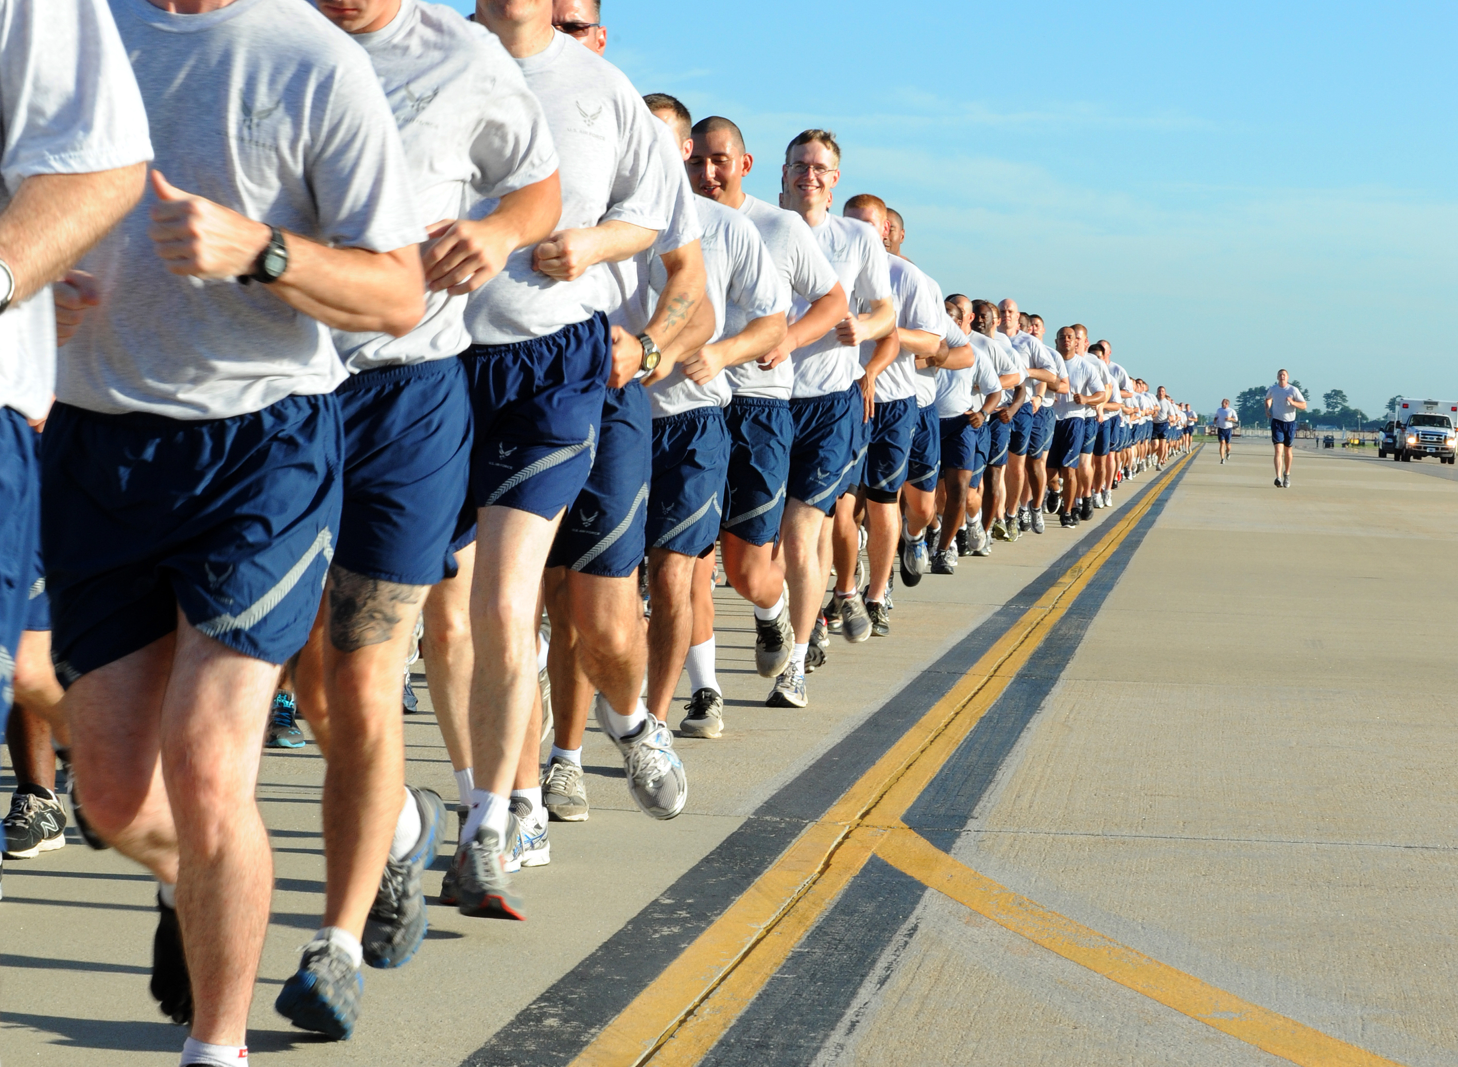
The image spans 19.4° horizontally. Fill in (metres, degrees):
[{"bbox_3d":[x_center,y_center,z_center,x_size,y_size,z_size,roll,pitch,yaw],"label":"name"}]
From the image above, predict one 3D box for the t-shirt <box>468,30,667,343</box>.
[{"bbox_3d":[-0.355,-0.589,7.270,0.490,0.560,0.310,1,1,5],"label":"t-shirt"}]

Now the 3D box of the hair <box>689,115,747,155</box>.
[{"bbox_3d":[-0.032,-1.119,12.050,0.165,0.135,0.190,1,11,12],"label":"hair"}]

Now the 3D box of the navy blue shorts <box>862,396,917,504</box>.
[{"bbox_3d":[0.571,-0.338,17.000,0.370,0.410,0.300,2,2,6],"label":"navy blue shorts"}]

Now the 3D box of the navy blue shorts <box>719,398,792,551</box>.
[{"bbox_3d":[0.007,-0.176,12.350,0.370,0.420,0.310,2,2,6],"label":"navy blue shorts"}]

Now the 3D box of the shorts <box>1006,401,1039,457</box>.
[{"bbox_3d":[2.010,-0.758,30.400,0.380,0.380,0.300,2,2,6],"label":"shorts"}]

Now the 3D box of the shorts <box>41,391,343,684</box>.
[{"bbox_3d":[-0.661,0.001,5.250,0.380,0.380,0.310,2,2,6],"label":"shorts"}]

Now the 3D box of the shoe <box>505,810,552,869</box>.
[{"bbox_3d":[-0.430,0.603,8.400,0.100,0.130,0.285,2,2,16],"label":"shoe"}]

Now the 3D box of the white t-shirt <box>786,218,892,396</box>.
[{"bbox_3d":[0.251,-0.722,13.450,0.510,0.580,0.310,2,2,8],"label":"white t-shirt"}]

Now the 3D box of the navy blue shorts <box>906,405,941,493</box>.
[{"bbox_3d":[0.712,-0.365,17.800,0.380,0.380,0.300,2,2,6],"label":"navy blue shorts"}]

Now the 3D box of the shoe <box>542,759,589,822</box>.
[{"bbox_3d":[-0.337,0.531,8.770,0.105,0.120,0.295,1,1,-2],"label":"shoe"}]

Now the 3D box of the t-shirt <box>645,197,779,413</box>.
[{"bbox_3d":[-0.140,-0.593,11.050,0.530,0.580,0.310,2,2,8],"label":"t-shirt"}]

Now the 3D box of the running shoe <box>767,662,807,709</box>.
[{"bbox_3d":[0.177,0.454,12.750,0.115,0.130,0.280,12,1,-9],"label":"running shoe"}]

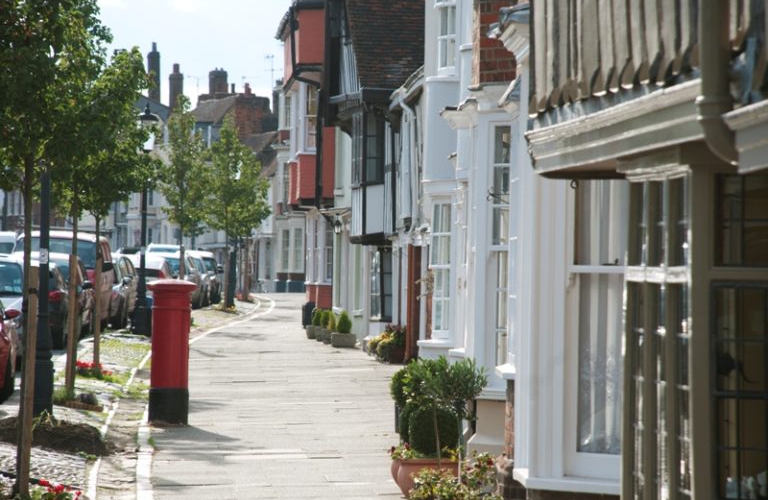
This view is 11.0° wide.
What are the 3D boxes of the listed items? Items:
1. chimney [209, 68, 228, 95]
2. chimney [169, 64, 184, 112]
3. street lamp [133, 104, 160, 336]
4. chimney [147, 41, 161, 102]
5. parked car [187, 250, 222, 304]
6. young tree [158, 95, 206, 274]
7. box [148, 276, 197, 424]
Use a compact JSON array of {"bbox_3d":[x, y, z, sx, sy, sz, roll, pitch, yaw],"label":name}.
[{"bbox_3d":[-7.602,-7.739,183.000,0.880,1.280,0.850,1,0,18],"label":"chimney"},{"bbox_3d":[-9.218,-7.219,177.000,0.660,2.150,0.660,1,0,17],"label":"chimney"},{"bbox_3d":[-4.909,-0.628,82.000,0.460,4.800,0.460,1,0,0],"label":"street lamp"},{"bbox_3d":[-10.298,-7.975,178.000,0.580,2.650,0.620,1,0,17],"label":"chimney"},{"bbox_3d":[-5.606,0.788,118.500,1.780,1.520,4.300,1,0,2],"label":"parked car"},{"bbox_3d":[-4.831,-1.024,96.000,1.250,5.500,1.250,1,0,0],"label":"young tree"},{"bbox_3d":[-2.248,1.086,42.200,0.530,1.530,0.530,1,0,3],"label":"box"}]

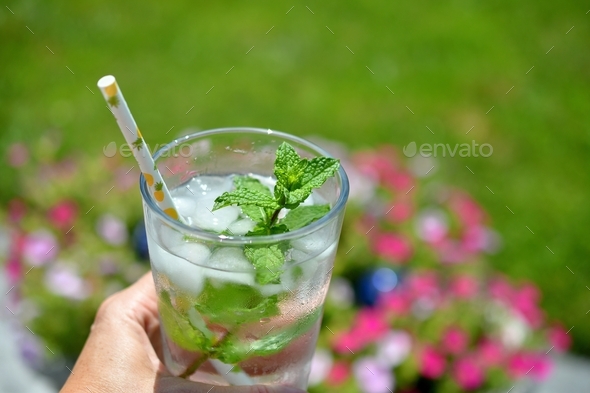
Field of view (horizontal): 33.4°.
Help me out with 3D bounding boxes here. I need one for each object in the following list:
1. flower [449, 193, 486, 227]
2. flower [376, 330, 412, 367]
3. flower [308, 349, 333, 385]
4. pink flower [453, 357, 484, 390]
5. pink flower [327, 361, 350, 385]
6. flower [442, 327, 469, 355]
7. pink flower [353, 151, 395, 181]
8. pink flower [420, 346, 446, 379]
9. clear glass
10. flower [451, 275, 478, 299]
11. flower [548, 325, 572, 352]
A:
[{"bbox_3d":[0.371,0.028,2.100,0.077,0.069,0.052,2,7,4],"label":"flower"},{"bbox_3d":[0.162,0.247,1.600,0.057,0.047,0.042,0,32,0],"label":"flower"},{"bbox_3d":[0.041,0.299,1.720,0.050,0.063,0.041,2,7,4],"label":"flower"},{"bbox_3d":[0.277,0.283,1.570,0.052,0.044,0.040,0,32,0],"label":"pink flower"},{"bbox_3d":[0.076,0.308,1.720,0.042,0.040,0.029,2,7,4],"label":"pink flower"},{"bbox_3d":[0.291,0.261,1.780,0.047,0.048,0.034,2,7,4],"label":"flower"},{"bbox_3d":[0.162,-0.064,2.030,0.080,0.052,0.050,0,32,0],"label":"pink flower"},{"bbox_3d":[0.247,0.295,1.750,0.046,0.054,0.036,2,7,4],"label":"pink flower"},{"bbox_3d":[-0.023,0.037,0.432,0.085,0.106,0.085,4,34,0],"label":"clear glass"},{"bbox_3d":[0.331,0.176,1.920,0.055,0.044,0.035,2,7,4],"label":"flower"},{"bbox_3d":[0.405,0.217,1.500,0.038,0.038,0.034,-2,33,-6],"label":"flower"}]

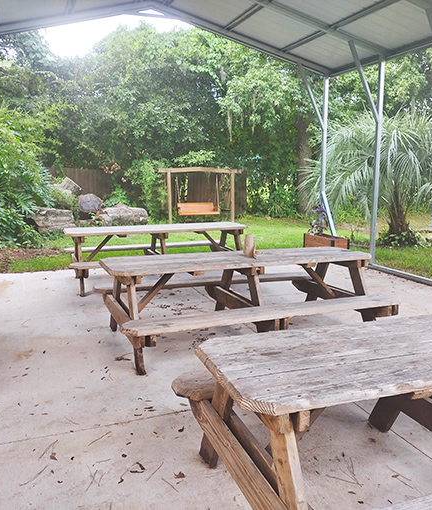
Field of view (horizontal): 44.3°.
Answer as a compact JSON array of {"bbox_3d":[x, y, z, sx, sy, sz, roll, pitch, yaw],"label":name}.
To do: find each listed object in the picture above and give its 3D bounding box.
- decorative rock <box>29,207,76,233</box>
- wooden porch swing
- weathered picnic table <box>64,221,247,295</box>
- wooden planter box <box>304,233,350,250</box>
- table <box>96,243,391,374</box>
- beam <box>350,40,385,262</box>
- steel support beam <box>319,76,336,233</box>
[{"bbox_3d":[-4.285,-0.930,13.900,1.250,0.620,0.750,-3,10,-20],"label":"decorative rock"},{"bbox_3d":[-0.491,-1.837,16.800,2.500,1.880,0.800,-3,10,-16],"label":"wooden porch swing"},{"bbox_3d":[-0.797,0.000,7.297,2.423,0.760,1.606,-3,10,-18],"label":"weathered picnic table"},{"bbox_3d":[2.026,-0.173,9.832,0.360,0.310,1.020,-3,10,-20],"label":"wooden planter box"},{"bbox_3d":[0.225,0.393,4.862,2.423,0.760,1.606,-3,10,-20],"label":"table"},{"bbox_3d":[2.304,-1.493,8.222,0.660,3.420,0.080,-3,10,-20],"label":"beam"},{"bbox_3d":[2.018,-1.628,9.680,0.120,3.200,0.090,-3,10,-20],"label":"steel support beam"}]

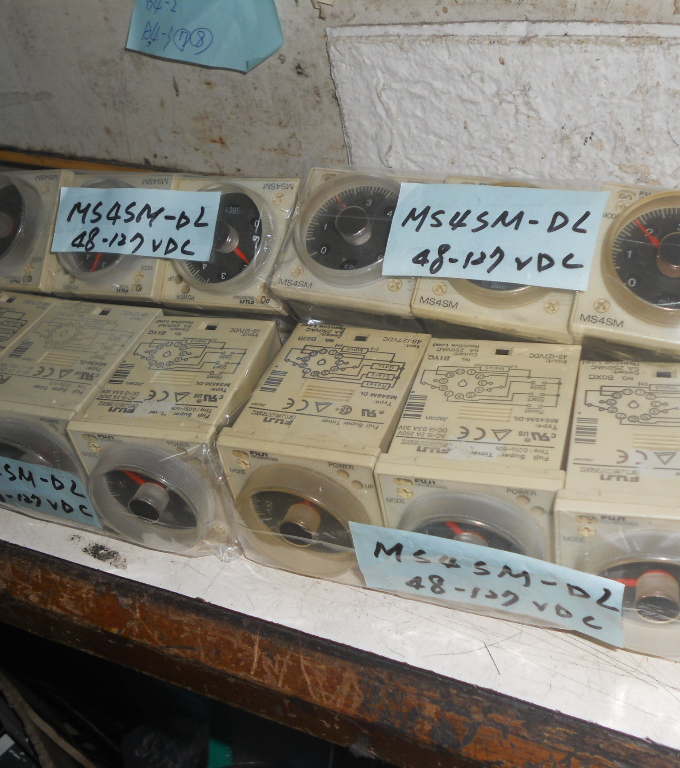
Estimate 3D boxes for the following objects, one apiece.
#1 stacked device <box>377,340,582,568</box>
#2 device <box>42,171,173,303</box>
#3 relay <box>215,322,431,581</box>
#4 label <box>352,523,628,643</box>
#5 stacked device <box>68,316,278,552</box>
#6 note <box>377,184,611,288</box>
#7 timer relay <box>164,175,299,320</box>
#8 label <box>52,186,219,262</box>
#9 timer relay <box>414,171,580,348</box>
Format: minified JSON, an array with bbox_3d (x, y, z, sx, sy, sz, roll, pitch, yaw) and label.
[{"bbox_3d":[0.044,0.023,0.272,0.048,0.048,0.074,3,43,20],"label":"stacked device"},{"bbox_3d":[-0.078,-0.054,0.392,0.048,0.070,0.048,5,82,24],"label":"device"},{"bbox_3d":[0.001,0.020,0.291,0.048,0.048,0.070,6,44,23],"label":"relay"},{"bbox_3d":[0.038,0.053,0.249,0.072,0.028,0.002,9,45,24],"label":"label"},{"bbox_3d":[-0.047,0.015,0.310,0.048,0.048,0.070,4,43,21],"label":"stacked device"},{"bbox_3d":[0.045,-0.044,0.281,0.062,0.002,0.034,6,67,17],"label":"note"},{"bbox_3d":[-0.031,-0.046,0.364,0.048,0.074,0.048,4,82,20],"label":"timer relay"},{"bbox_3d":[-0.077,-0.060,0.352,0.072,0.002,0.026,7,85,23],"label":"label"},{"bbox_3d":[0.057,-0.029,0.307,0.048,0.074,0.048,10,72,21],"label":"timer relay"}]

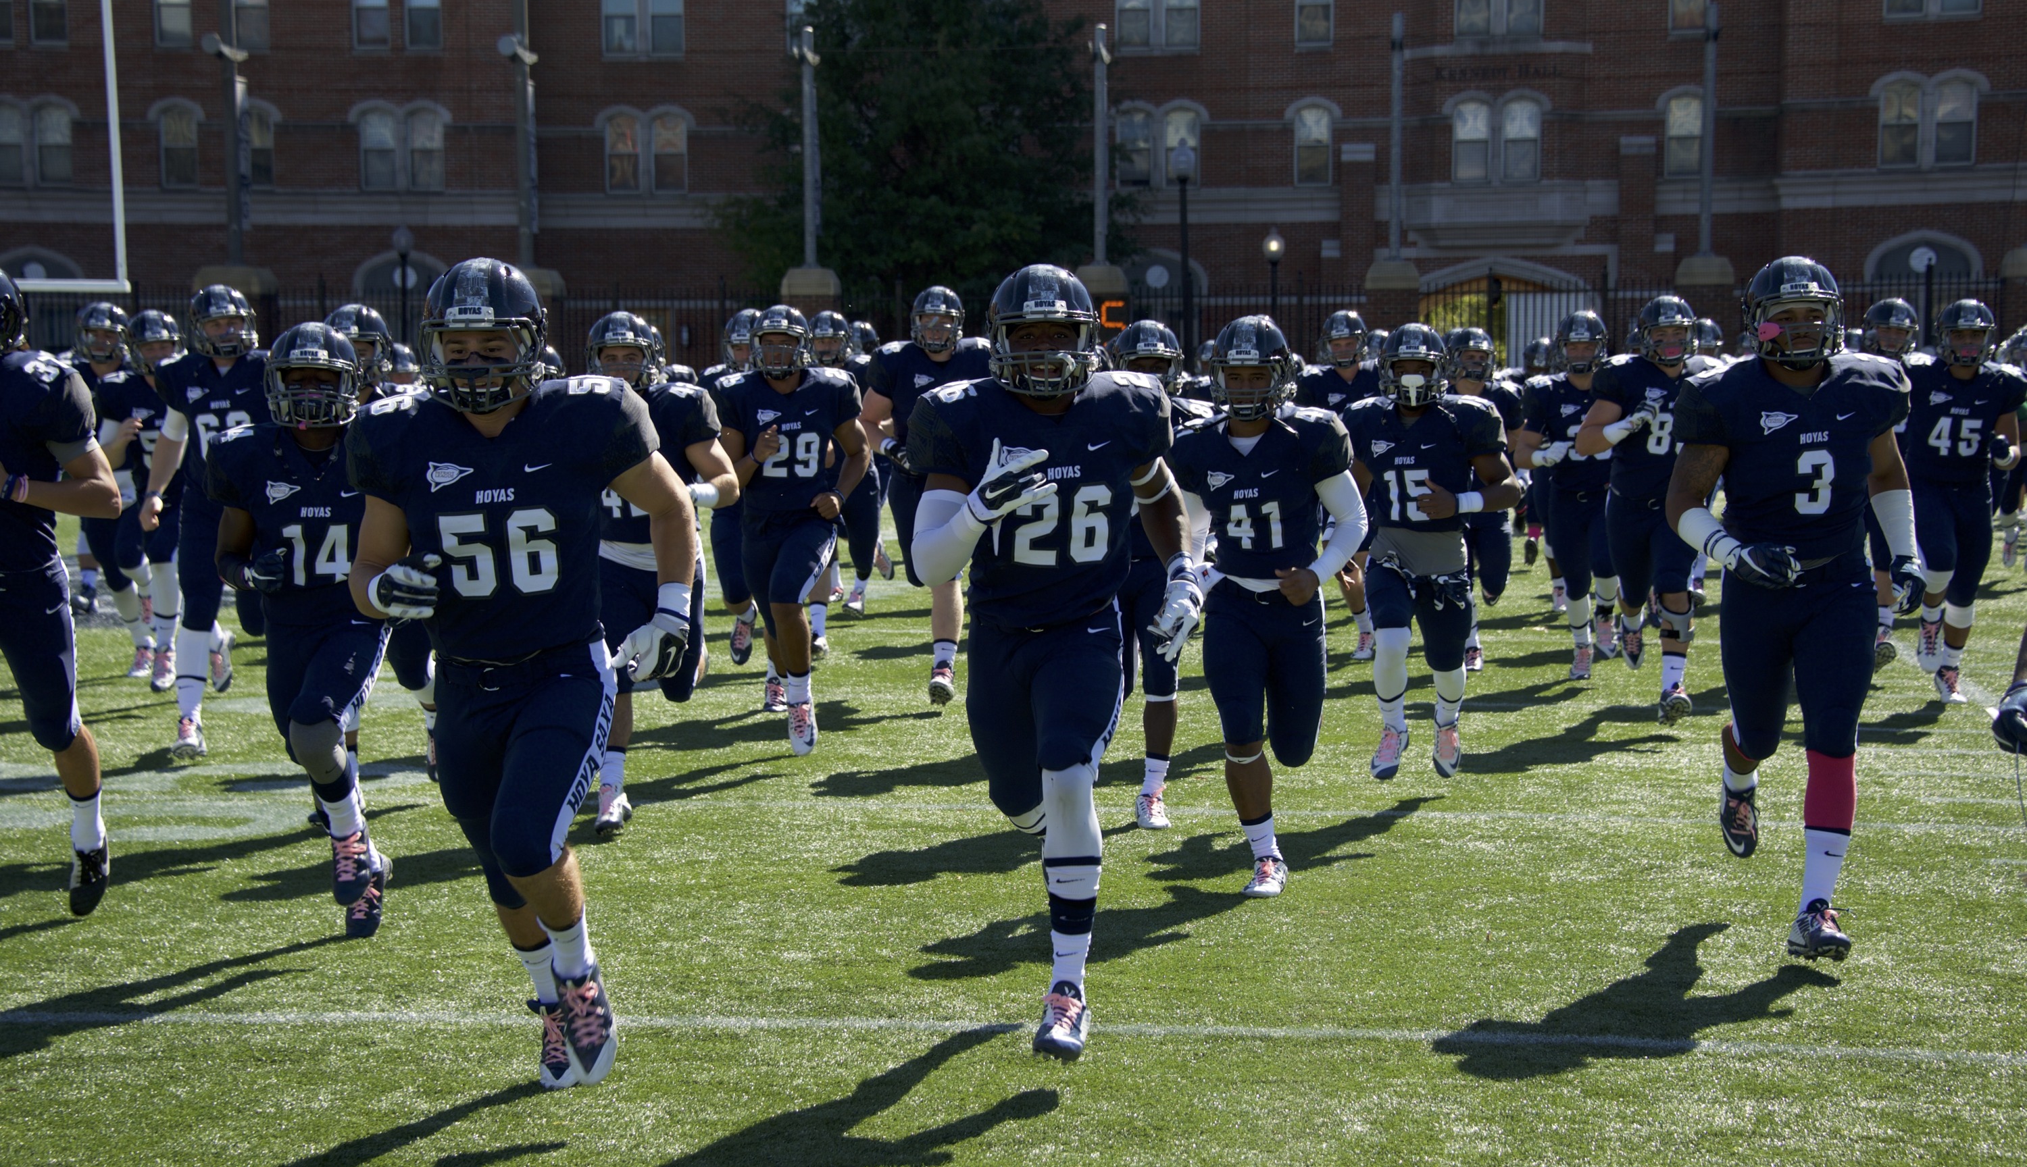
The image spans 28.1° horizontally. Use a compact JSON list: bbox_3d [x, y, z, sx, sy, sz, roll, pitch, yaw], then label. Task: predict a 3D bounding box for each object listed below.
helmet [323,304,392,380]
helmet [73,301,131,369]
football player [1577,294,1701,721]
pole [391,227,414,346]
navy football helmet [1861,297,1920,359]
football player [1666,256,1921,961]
[{"bbox_3d":[-2.268,-0.832,14.000,0.245,0.275,0.305,0,3,5],"label":"helmet"},{"bbox_3d":[-4.267,-1.169,19.000,0.245,0.275,0.305,0,3,-5],"label":"helmet"},{"bbox_3d":[2.734,-0.324,17.250,0.660,1.805,0.800,0,3,5],"label":"football player"},{"bbox_3d":[-12.055,-4.883,80.116,0.410,4.400,0.410,0,3,0],"label":"pole"},{"bbox_3d":[4.162,-1.208,19.200,0.255,0.292,0.300,0,3,-2],"label":"navy football helmet"},{"bbox_3d":[2.026,0.066,10.500,0.680,1.812,0.800,0,3,3],"label":"football player"}]

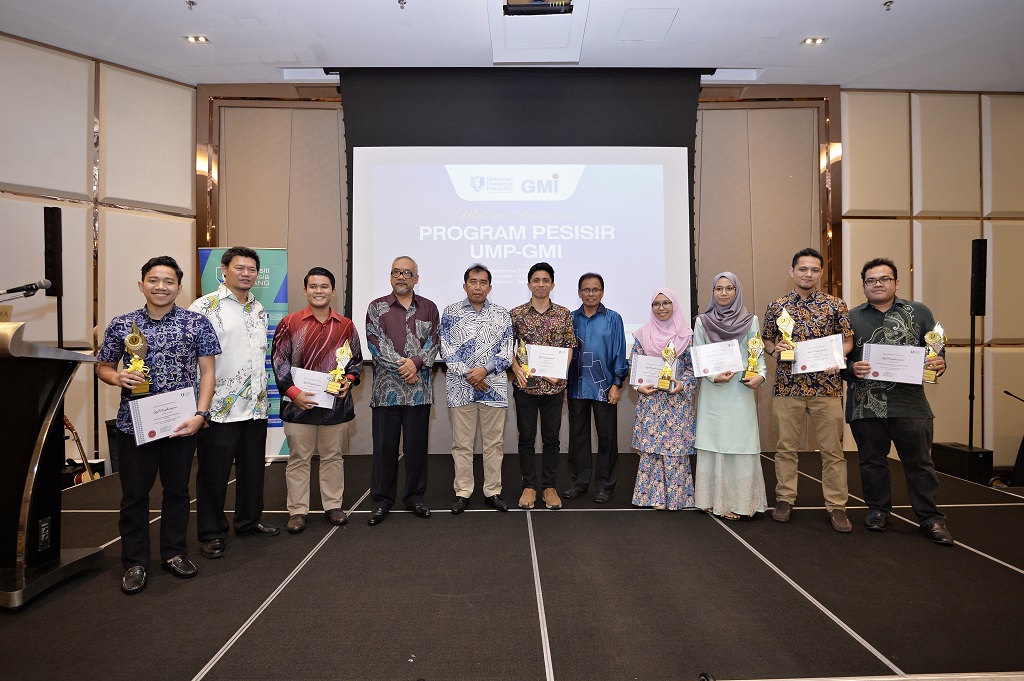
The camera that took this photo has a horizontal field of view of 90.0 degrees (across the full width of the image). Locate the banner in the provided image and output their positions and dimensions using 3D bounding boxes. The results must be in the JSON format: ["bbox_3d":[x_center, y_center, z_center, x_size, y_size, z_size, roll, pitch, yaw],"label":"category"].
[{"bbox_3d":[-2.590,0.140,4.930,0.850,2.050,0.140,0,0,0],"label":"banner"}]

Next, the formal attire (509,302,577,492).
[{"bbox_3d":[0.218,0.400,3.660,0.475,1.370,0.300,0,0,2],"label":"formal attire"}]

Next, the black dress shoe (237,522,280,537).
[{"bbox_3d":[-1.552,1.141,3.158,0.285,0.100,0.100,0,0,15],"label":"black dress shoe"}]

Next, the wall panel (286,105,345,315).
[{"bbox_3d":[-2.107,-0.620,5.450,0.580,3.720,0.050,0,0,0],"label":"wall panel"}]

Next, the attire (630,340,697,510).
[{"bbox_3d":[1.088,0.553,3.710,0.470,1.230,0.330,0,0,7],"label":"attire"}]

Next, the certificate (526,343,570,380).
[{"bbox_3d":[0.236,0.148,3.500,0.297,0.212,0.010,6,-2,2],"label":"certificate"}]

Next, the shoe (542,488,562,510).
[{"bbox_3d":[0.280,1.118,3.670,0.108,0.110,0.280,0,0,-10],"label":"shoe"}]

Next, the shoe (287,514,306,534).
[{"bbox_3d":[-1.375,1.140,3.285,0.105,0.105,0.285,0,0,-16],"label":"shoe"}]

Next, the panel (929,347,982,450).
[{"bbox_3d":[4.687,0.716,5.480,0.750,1.290,0.060,0,0,-3],"label":"panel"}]

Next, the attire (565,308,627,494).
[{"bbox_3d":[0.614,0.440,3.870,0.530,1.440,0.310,0,0,7],"label":"attire"}]

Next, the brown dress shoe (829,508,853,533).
[{"bbox_3d":[2.085,1.131,3.285,0.105,0.100,0.285,0,0,18],"label":"brown dress shoe"}]

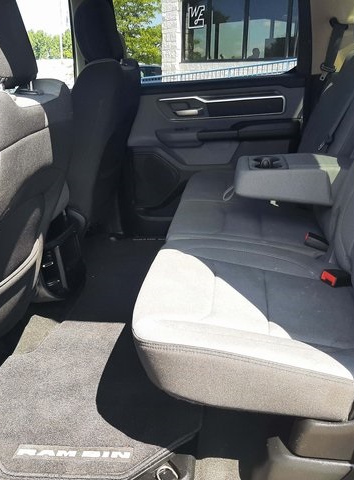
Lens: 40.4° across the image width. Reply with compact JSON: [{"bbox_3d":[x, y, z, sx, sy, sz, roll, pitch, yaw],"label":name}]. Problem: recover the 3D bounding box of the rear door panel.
[{"bbox_3d":[0.148,-0.375,2.275,0.854,0.762,0.125,2,22,7],"label":"rear door panel"}]

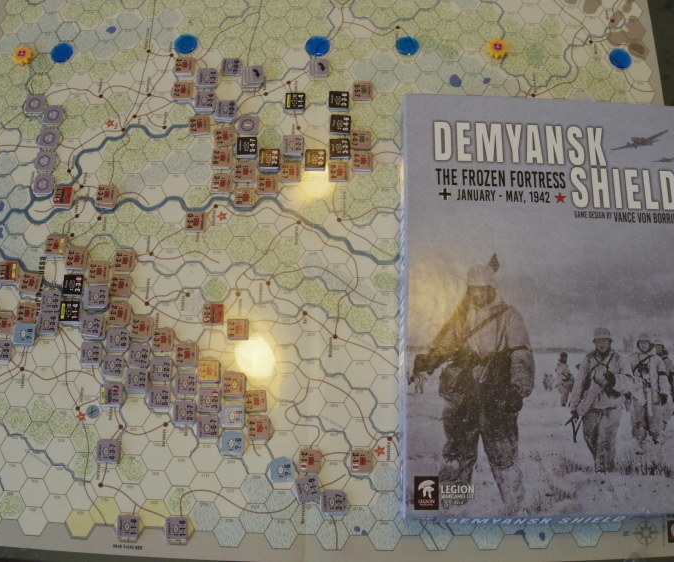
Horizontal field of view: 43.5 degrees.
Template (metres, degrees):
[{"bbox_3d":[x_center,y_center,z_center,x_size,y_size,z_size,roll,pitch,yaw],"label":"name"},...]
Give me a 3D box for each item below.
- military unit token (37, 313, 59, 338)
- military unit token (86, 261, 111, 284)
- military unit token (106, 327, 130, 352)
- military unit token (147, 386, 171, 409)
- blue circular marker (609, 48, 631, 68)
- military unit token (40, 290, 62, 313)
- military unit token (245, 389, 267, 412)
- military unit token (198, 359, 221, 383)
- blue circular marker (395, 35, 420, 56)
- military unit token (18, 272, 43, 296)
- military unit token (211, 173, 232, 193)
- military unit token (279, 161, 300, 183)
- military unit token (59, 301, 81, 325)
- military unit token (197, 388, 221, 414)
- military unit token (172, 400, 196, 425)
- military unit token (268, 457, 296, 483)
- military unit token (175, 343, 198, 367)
[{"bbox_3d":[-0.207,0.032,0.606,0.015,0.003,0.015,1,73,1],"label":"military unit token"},{"bbox_3d":[-0.177,-0.007,0.627,0.015,0.003,0.015,1,73,2],"label":"military unit token"},{"bbox_3d":[-0.153,0.041,0.593,0.016,0.004,0.015,1,73,0],"label":"military unit token"},{"bbox_3d":[-0.122,0.081,0.582,0.015,0.004,0.015,1,73,1],"label":"military unit token"},{"bbox_3d":[0.228,-0.178,0.678,0.019,0.004,0.019,1,73,1],"label":"blue circular marker"},{"bbox_3d":[-0.206,0.015,0.611,0.015,0.003,0.015,1,73,1],"label":"military unit token"},{"bbox_3d":[-0.055,0.083,0.581,0.015,0.003,0.015,1,73,0],"label":"military unit token"},{"bbox_3d":[-0.089,0.063,0.590,0.016,0.004,0.016,1,73,1],"label":"military unit token"},{"bbox_3d":[0.056,-0.190,0.680,0.019,0.002,0.019,0,72,1],"label":"blue circular marker"},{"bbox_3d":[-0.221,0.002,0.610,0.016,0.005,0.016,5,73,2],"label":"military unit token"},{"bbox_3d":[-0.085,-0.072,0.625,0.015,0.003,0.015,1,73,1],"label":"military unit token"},{"bbox_3d":[-0.037,-0.084,0.648,0.015,0.003,0.015,1,73,2],"label":"military unit token"},{"bbox_3d":[-0.196,0.023,0.617,0.015,0.004,0.015,0,73,1],"label":"military unit token"},{"bbox_3d":[-0.089,0.083,0.584,0.016,0.004,0.016,1,73,1],"label":"military unit token"},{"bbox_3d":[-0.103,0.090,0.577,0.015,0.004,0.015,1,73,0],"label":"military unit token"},{"bbox_3d":[-0.038,0.129,0.581,0.015,0.003,0.015,-2,72,1],"label":"military unit token"},{"bbox_3d":[-0.105,0.052,0.593,0.016,0.004,0.016,1,73,1],"label":"military unit token"}]

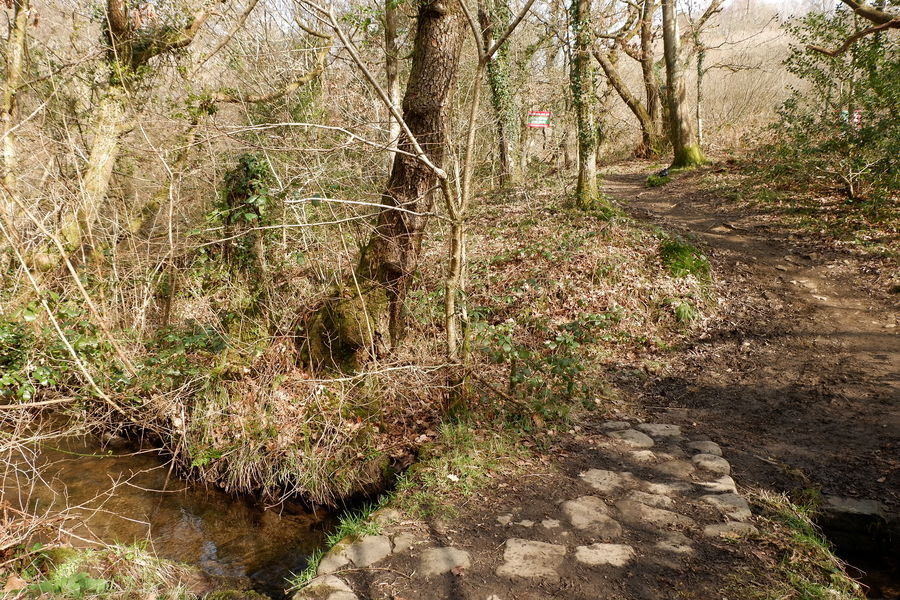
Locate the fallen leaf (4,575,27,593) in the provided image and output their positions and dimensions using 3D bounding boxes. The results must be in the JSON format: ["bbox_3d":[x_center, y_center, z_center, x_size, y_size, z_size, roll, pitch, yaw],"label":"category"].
[{"bbox_3d":[-1.790,1.165,2.480,0.085,0.020,0.085,1,23,-18],"label":"fallen leaf"}]

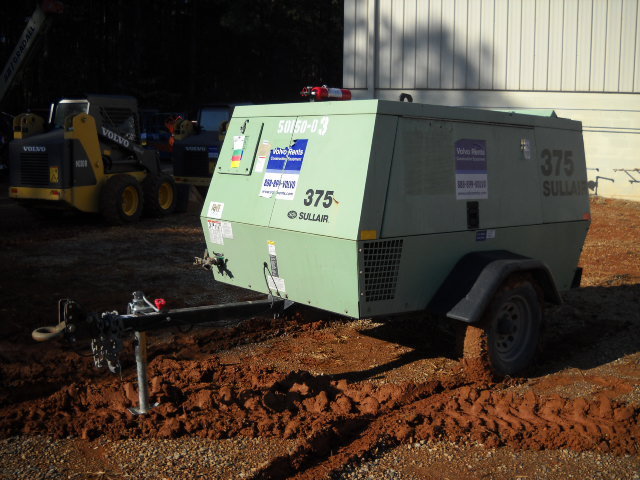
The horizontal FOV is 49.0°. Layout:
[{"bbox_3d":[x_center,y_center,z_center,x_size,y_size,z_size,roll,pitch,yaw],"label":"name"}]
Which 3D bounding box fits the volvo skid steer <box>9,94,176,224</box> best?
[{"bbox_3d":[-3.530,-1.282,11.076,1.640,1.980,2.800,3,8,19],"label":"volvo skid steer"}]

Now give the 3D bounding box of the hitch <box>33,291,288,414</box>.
[{"bbox_3d":[-0.861,0.639,4.213,1.695,0.725,0.280,-5,9,-42],"label":"hitch"}]

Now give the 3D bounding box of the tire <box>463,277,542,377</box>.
[{"bbox_3d":[1.285,0.622,4.905,0.710,0.710,0.225,-5,9,-42],"label":"tire"}]

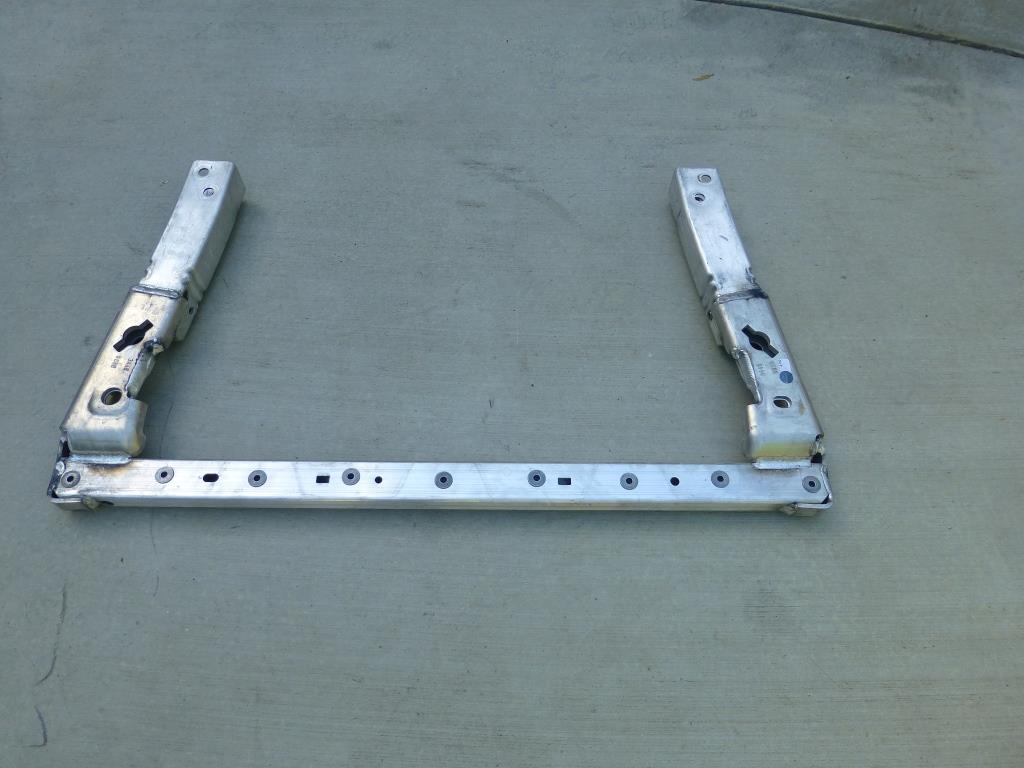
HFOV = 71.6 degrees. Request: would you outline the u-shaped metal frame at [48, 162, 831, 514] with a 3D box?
[{"bbox_3d":[-0.081,-0.087,0.954,0.920,0.074,0.514,0,62,0],"label":"u-shaped metal frame"}]

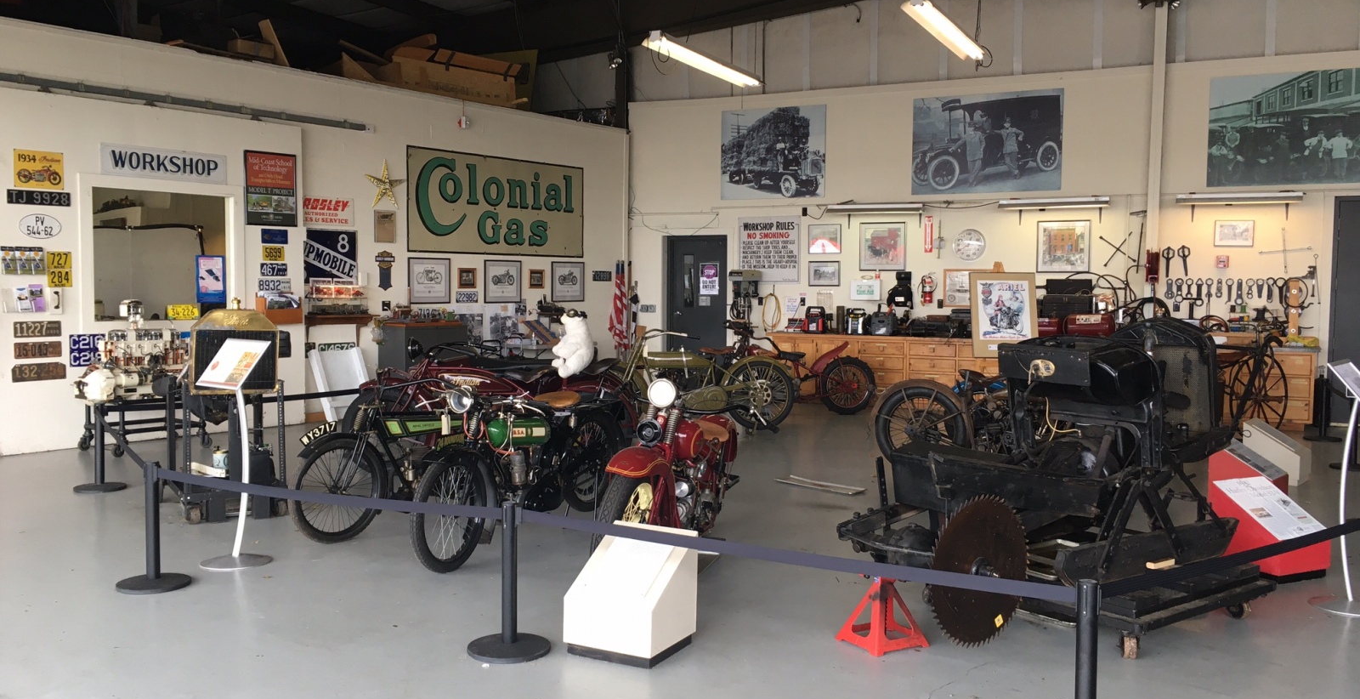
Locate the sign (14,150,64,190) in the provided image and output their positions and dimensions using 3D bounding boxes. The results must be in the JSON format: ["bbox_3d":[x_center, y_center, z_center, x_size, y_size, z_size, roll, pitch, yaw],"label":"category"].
[{"bbox_3d":[-5.458,-1.530,9.716,0.010,0.315,0.405,3,4,36],"label":"sign"}]

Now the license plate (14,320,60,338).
[{"bbox_3d":[-5.387,-0.169,9.562,0.010,0.131,0.378,3,4,37],"label":"license plate"}]

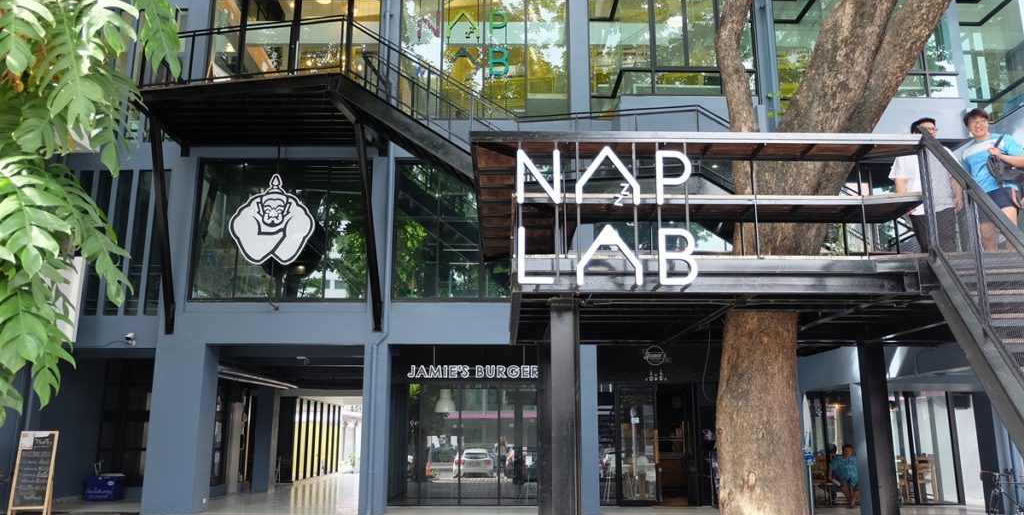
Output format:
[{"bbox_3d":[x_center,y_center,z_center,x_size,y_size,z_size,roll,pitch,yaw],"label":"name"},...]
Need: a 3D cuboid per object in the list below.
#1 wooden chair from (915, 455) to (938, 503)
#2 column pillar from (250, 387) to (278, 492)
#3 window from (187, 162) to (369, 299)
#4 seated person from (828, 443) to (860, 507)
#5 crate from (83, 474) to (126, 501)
[{"bbox_3d":[8.359,4.446,15.473,0.400,0.919,0.430,-4,-13,19],"label":"wooden chair"},{"bbox_3d":[-5.749,4.210,17.968,0.372,2.424,0.458,0,-12,0],"label":"column pillar"},{"bbox_3d":[-4.252,-0.513,14.222,3.262,2.687,0.150,0,-12,0],"label":"window"},{"bbox_3d":[6.236,4.093,14.417,0.520,1.130,0.640,1,-12,-2],"label":"seated person"},{"bbox_3d":[-8.272,4.689,15.644,0.604,0.486,0.419,0,-12,0],"label":"crate"}]

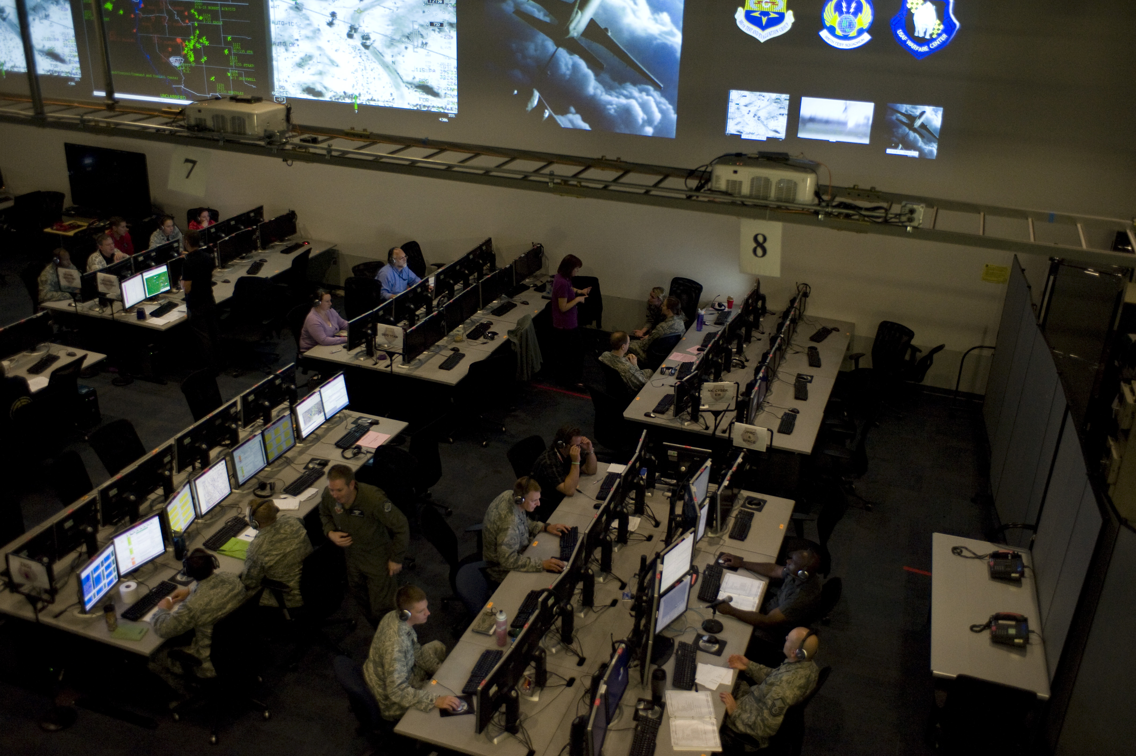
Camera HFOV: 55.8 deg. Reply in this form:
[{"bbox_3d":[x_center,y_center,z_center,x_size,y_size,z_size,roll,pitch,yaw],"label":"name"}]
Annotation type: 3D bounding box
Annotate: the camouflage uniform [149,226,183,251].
[{"bbox_3d":[-5.507,-1.668,14.860,0.550,0.750,0.540,13,25,22],"label":"camouflage uniform"}]

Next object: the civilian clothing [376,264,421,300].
[{"bbox_3d":[-2.170,-1.086,13.831,0.550,0.700,0.540,10,24,16],"label":"civilian clothing"}]

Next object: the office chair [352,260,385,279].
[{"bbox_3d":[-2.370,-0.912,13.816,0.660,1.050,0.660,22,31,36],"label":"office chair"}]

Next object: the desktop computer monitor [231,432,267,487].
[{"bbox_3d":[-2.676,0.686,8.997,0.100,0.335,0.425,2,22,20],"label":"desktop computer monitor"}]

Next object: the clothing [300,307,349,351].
[{"bbox_3d":[-2.806,-0.539,12.194,0.650,0.640,0.520,10,25,17],"label":"clothing"}]

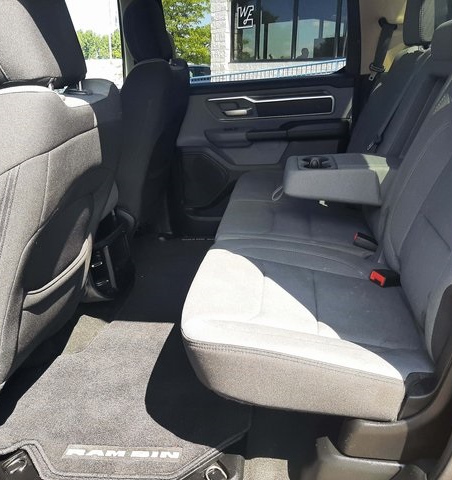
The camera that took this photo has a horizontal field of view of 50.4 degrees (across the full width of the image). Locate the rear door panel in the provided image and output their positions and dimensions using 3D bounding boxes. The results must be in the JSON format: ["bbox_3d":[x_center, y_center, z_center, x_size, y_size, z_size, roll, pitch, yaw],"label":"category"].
[{"bbox_3d":[0.148,-0.375,2.275,0.854,0.762,0.125,2,22,7],"label":"rear door panel"}]

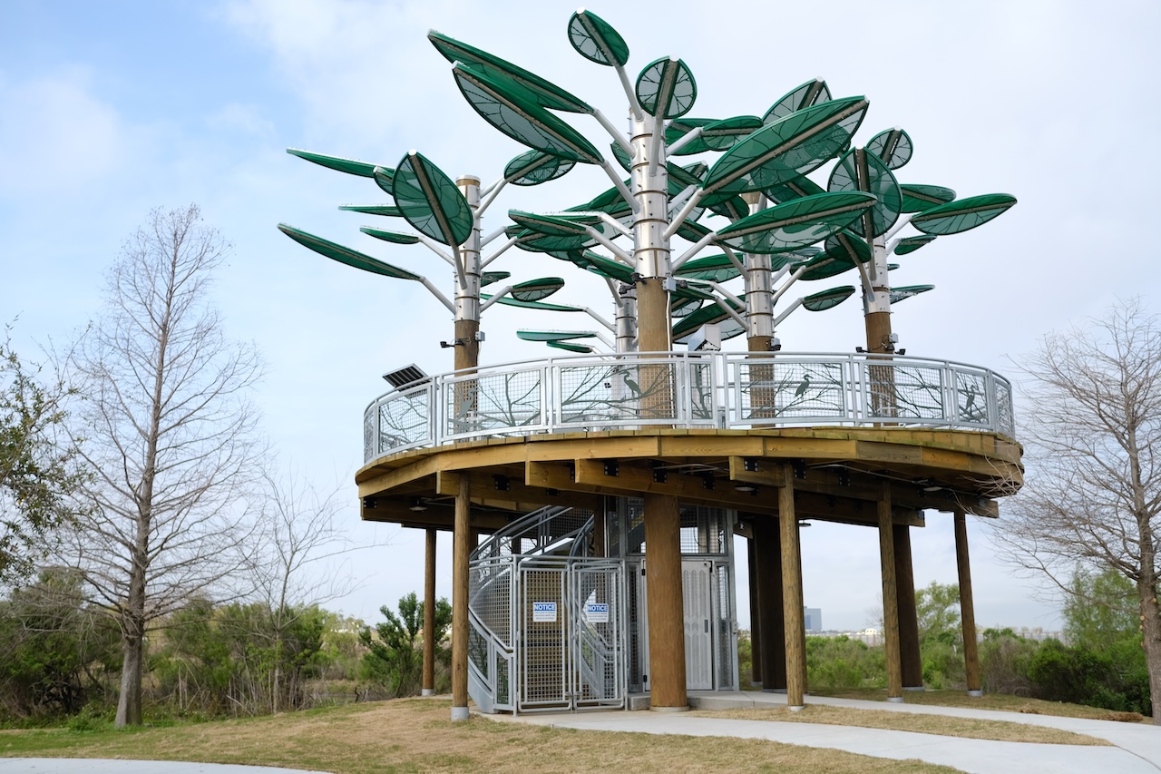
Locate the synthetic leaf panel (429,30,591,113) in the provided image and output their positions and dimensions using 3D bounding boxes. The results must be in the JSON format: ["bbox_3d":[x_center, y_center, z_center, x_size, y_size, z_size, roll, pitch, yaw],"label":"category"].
[{"bbox_3d":[-1.048,-4.689,17.065,2.664,0.230,1.200,21,-3,-15],"label":"synthetic leaf panel"}]

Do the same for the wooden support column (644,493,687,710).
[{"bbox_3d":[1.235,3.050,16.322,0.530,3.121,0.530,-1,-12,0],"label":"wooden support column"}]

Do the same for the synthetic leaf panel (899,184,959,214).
[{"bbox_3d":[7.087,-3.822,23.407,1.200,0.230,2.600,-30,-20,37],"label":"synthetic leaf panel"}]

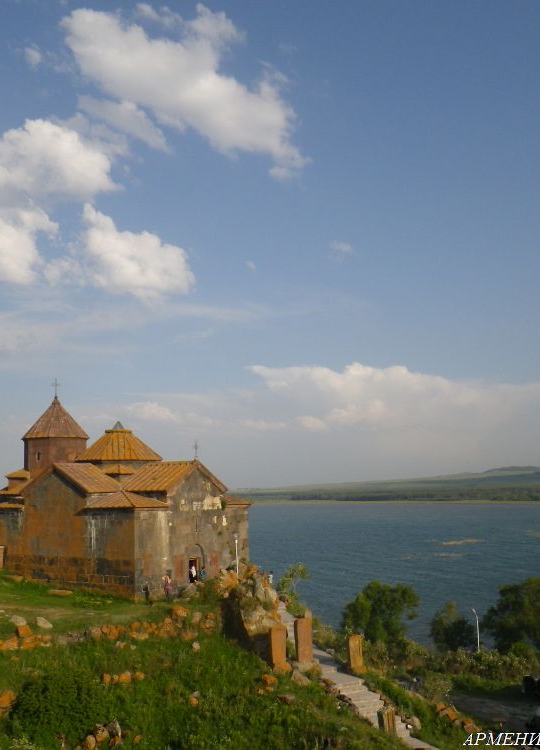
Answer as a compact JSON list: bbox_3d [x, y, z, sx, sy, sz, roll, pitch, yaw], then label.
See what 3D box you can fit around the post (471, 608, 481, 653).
[{"bbox_3d":[19.690,24.842,77.032,0.850,5.040,0.220,0,-9,0],"label":"post"}]

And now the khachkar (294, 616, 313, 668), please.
[{"bbox_3d":[1.531,12.039,36.562,0.750,2.350,0.360,4,-10,-28],"label":"khachkar"}]

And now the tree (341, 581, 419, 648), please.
[{"bbox_3d":[9.244,20.220,67.654,6.530,5.900,6.010,0,-9,0],"label":"tree"}]

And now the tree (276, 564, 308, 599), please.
[{"bbox_3d":[1.449,13.152,51.574,2.040,2.330,1.840,0,-9,0],"label":"tree"}]

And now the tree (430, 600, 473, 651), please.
[{"bbox_3d":[17.420,24.139,77.146,4.390,5.100,4.170,0,-9,0],"label":"tree"}]

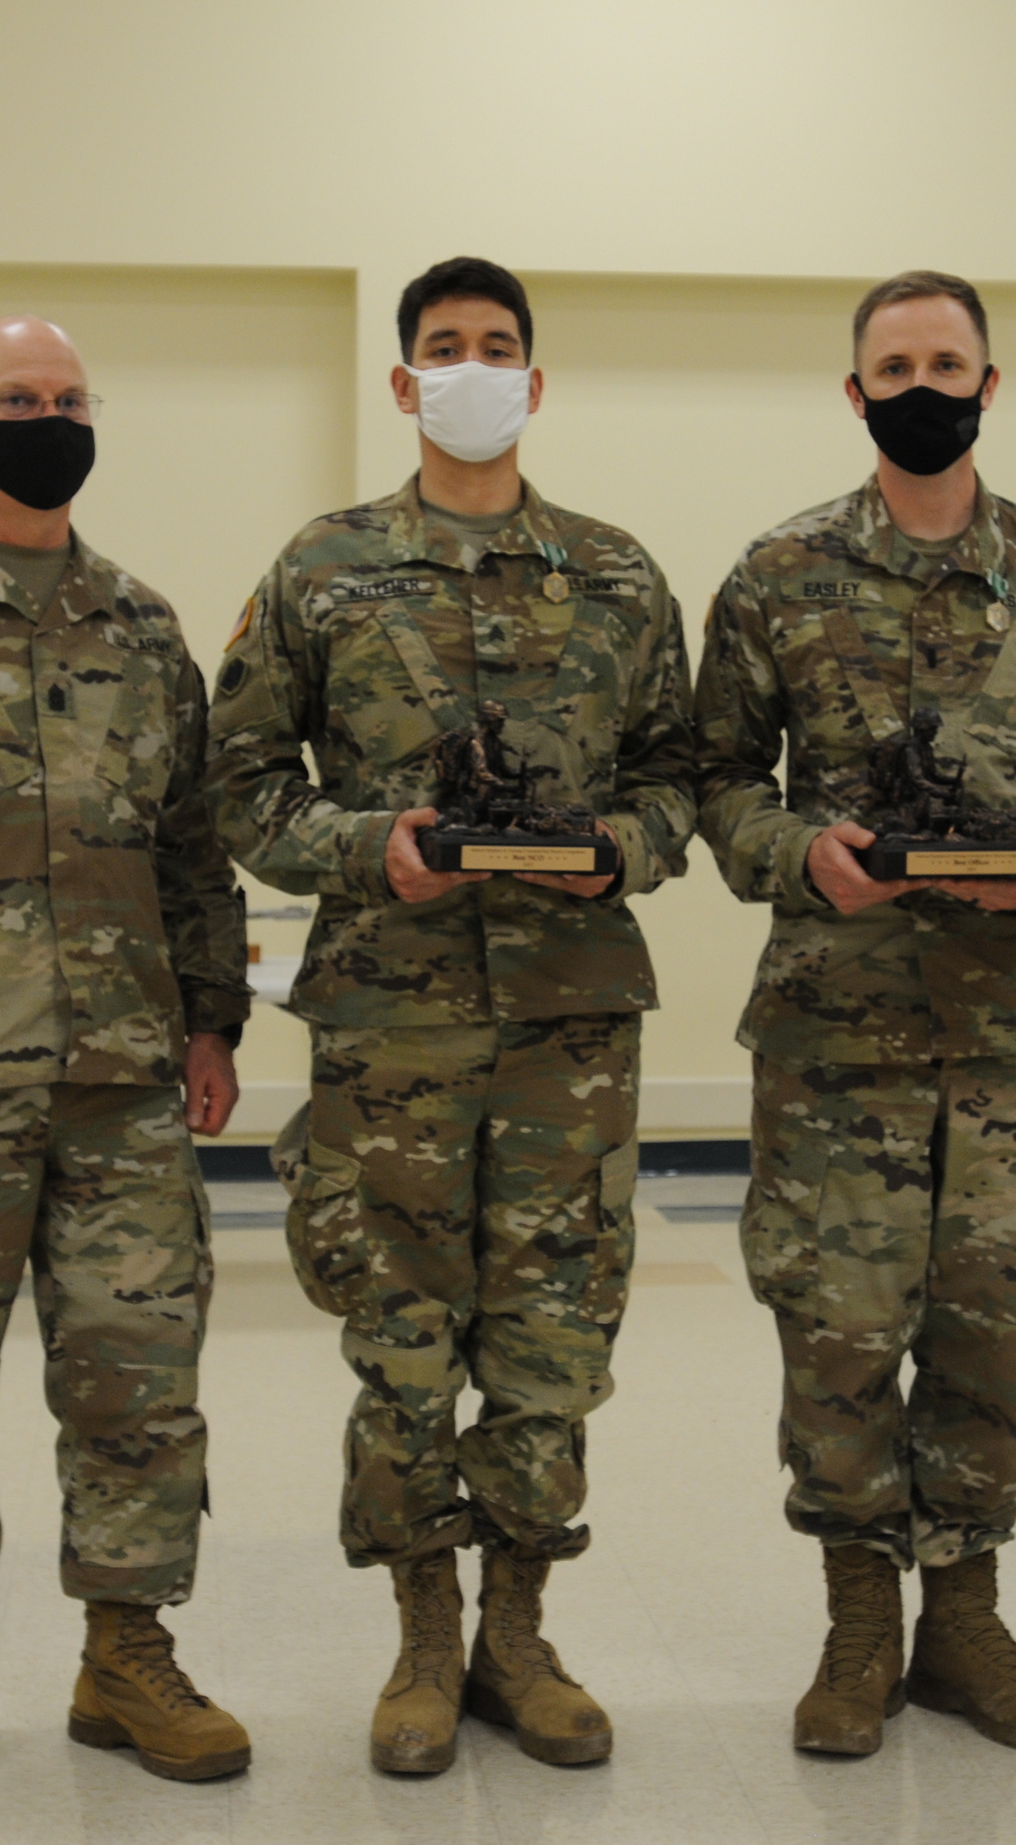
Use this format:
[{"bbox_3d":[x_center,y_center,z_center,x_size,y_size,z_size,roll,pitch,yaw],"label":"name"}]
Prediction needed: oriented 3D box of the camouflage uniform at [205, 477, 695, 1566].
[{"bbox_3d":[-0.062,0.134,3.677,0.590,1.362,0.400,-1,4,-11],"label":"camouflage uniform"}]

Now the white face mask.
[{"bbox_3d":[-0.049,-0.609,3.588,0.155,0.126,0.110,0,4,-4],"label":"white face mask"}]

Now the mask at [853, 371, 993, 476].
[{"bbox_3d":[0.503,-0.604,3.645,0.165,0.130,0.110,1,4,9],"label":"mask"}]

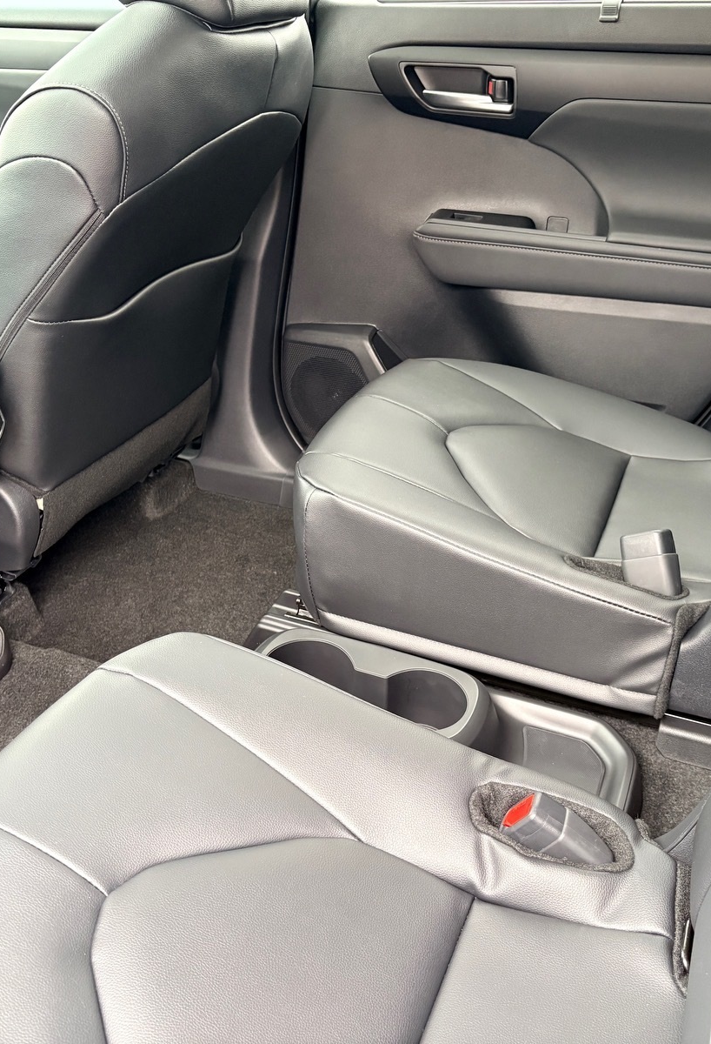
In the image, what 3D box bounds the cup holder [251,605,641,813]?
[{"bbox_3d":[0.068,0.207,0.994,0.405,0.094,0.156,12,32,20],"label":"cup holder"}]

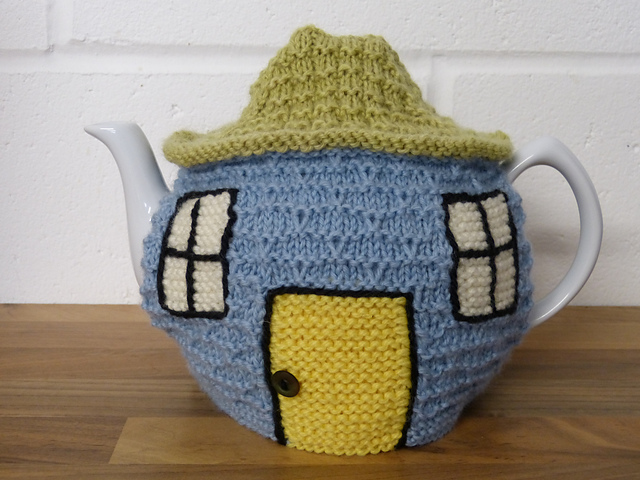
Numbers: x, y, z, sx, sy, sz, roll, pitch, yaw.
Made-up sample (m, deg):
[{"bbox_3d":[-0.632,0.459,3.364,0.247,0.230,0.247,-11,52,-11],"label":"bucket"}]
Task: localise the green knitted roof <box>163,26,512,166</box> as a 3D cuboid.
[{"bbox_3d":[0.009,-0.062,0.376,0.156,0.060,0.150,0,14,0],"label":"green knitted roof"}]

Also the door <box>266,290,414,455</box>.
[{"bbox_3d":[0.008,0.053,0.334,0.055,0.080,0.033,0,14,0],"label":"door"}]

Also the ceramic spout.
[{"bbox_3d":[-0.083,-0.013,0.390,0.043,0.080,0.028,0,14,0],"label":"ceramic spout"}]

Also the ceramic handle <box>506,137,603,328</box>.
[{"bbox_3d":[0.103,-0.002,0.393,0.050,0.090,0.019,0,14,0],"label":"ceramic handle"}]

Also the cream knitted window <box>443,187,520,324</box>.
[{"bbox_3d":[0.065,0.005,0.338,0.043,0.052,0.015,-14,19,-43],"label":"cream knitted window"}]

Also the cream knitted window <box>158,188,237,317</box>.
[{"bbox_3d":[-0.049,0.004,0.341,0.015,0.052,0.044,-13,19,-42],"label":"cream knitted window"}]

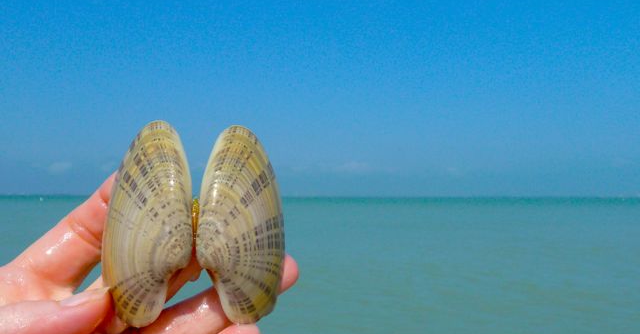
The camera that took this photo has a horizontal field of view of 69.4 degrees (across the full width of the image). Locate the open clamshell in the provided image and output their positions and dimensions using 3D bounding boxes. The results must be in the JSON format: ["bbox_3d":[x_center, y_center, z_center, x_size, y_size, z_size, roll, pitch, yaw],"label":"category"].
[{"bbox_3d":[-0.046,0.021,0.170,0.066,0.075,0.023,2,-3,-9],"label":"open clamshell"}]

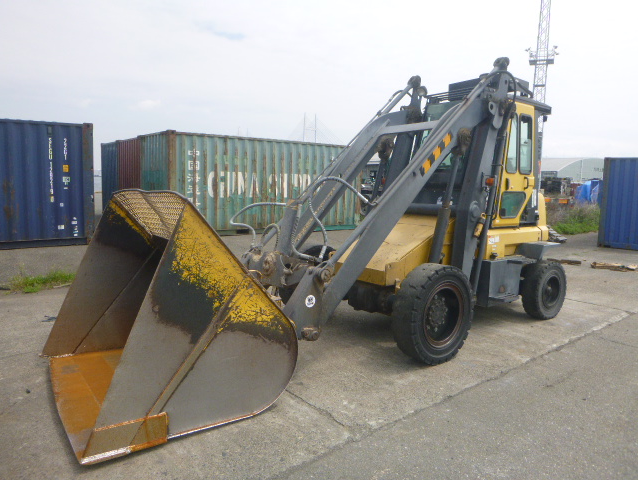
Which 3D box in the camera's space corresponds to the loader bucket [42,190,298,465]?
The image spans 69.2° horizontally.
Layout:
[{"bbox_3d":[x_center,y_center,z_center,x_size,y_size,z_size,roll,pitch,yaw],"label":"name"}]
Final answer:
[{"bbox_3d":[-1.238,0.359,3.565,1.480,1.470,1.800,-4,9,-35],"label":"loader bucket"}]

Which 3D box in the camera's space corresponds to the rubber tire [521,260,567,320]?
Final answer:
[{"bbox_3d":[2.722,0.601,5.577,0.696,0.696,0.195,-4,9,-36],"label":"rubber tire"}]

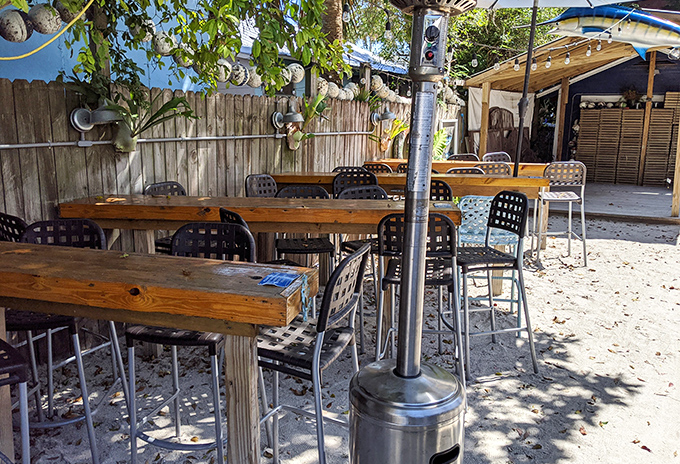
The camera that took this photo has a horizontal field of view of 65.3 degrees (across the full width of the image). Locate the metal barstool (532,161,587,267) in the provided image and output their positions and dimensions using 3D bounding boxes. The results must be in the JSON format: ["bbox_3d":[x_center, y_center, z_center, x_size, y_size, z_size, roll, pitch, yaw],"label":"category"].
[{"bbox_3d":[2.490,-0.232,6.026,0.530,1.120,0.490,1,12,9],"label":"metal barstool"}]

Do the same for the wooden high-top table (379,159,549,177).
[{"bbox_3d":[1.606,-0.346,6.737,2.540,1.067,0.460,1,12,9],"label":"wooden high-top table"}]

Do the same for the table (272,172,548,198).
[{"bbox_3d":[0.559,0.010,5.074,2.600,1.100,0.370,1,13,3],"label":"table"}]

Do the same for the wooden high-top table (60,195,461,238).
[{"bbox_3d":[-0.519,0.325,3.668,2.560,1.085,0.410,1,13,3],"label":"wooden high-top table"}]

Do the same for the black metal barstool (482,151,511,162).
[{"bbox_3d":[2.205,-0.453,7.125,0.465,1.130,0.500,-5,14,-21],"label":"black metal barstool"}]

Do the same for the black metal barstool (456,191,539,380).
[{"bbox_3d":[0.942,0.327,3.413,0.490,1.120,0.530,-3,12,-13],"label":"black metal barstool"}]

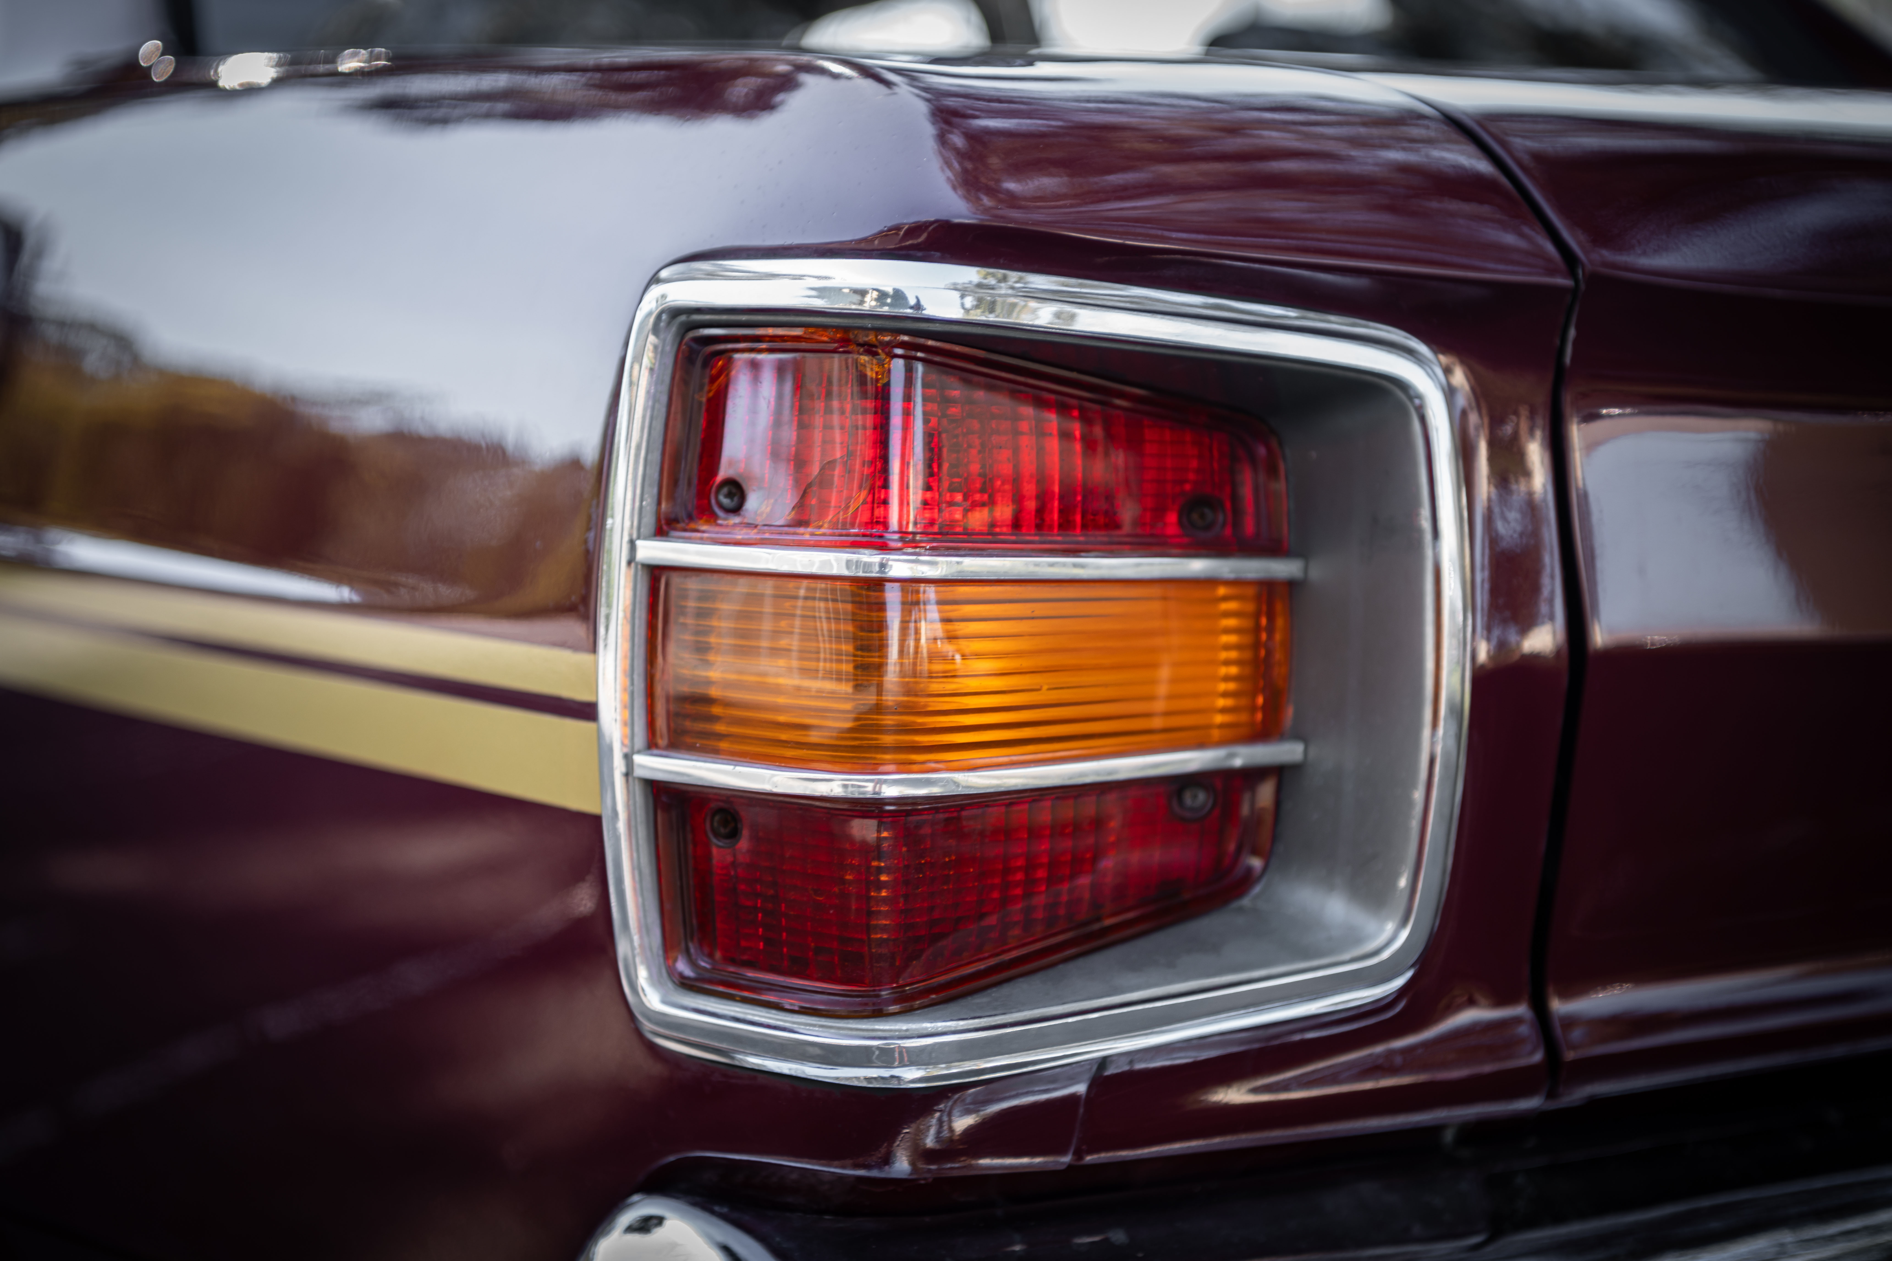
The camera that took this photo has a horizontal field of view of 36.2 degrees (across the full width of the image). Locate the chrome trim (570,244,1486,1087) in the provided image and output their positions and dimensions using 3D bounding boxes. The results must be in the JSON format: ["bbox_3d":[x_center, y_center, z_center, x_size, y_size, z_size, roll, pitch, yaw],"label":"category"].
[{"bbox_3d":[0.031,0.009,0.783,0.240,0.203,0.090,-1,5,-30],"label":"chrome trim"}]

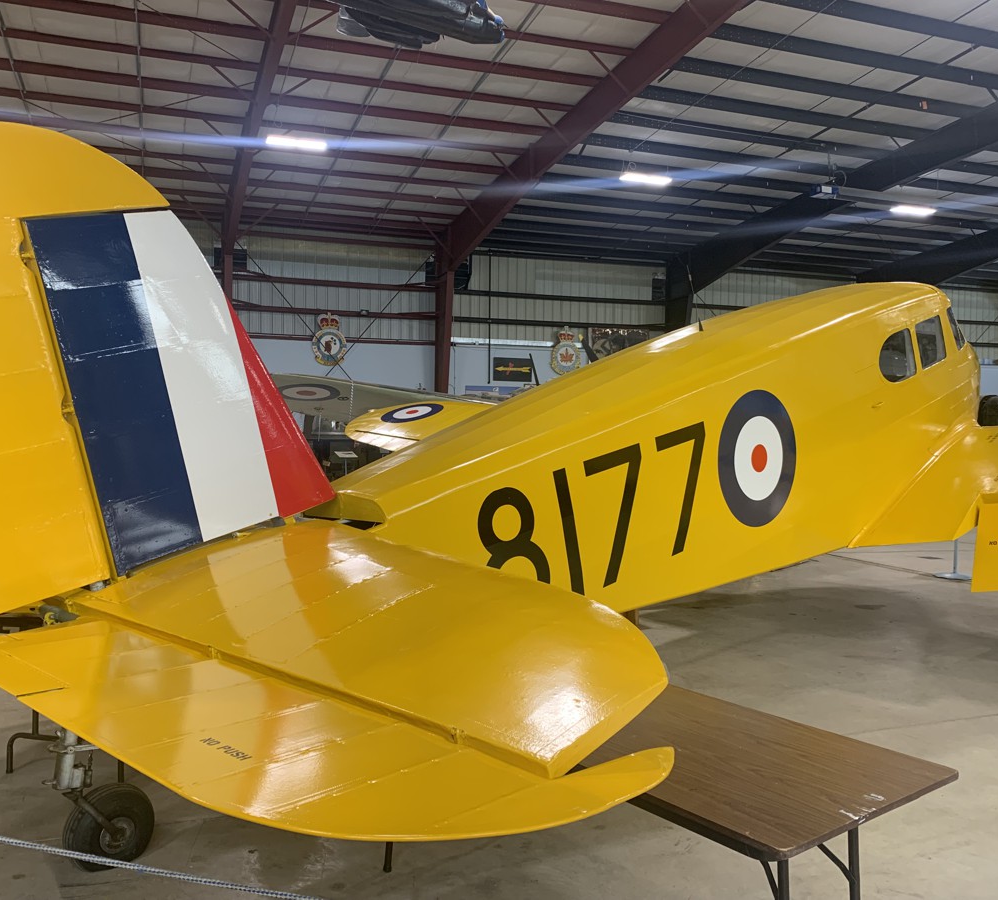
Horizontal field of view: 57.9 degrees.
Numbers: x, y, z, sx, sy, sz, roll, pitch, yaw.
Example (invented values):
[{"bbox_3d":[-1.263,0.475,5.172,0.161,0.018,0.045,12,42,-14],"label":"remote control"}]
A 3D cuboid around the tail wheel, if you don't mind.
[{"bbox_3d":[-1.435,1.375,3.333,0.310,0.298,0.130,0,1,-40],"label":"tail wheel"}]

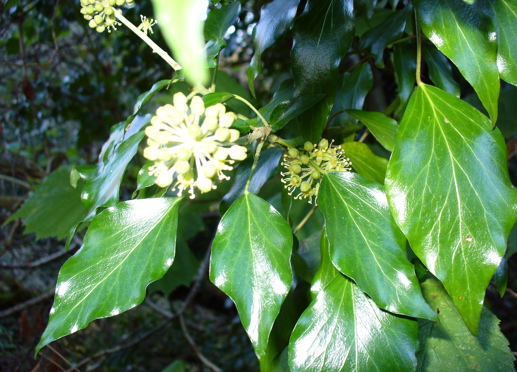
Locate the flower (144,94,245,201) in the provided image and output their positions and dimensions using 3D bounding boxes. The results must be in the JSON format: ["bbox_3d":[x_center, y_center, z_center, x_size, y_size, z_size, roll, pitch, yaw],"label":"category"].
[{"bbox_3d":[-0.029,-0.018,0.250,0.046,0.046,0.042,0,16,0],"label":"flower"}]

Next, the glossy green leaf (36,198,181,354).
[{"bbox_3d":[-0.069,0.042,0.256,0.045,0.096,0.017,40,-9,13],"label":"glossy green leaf"}]

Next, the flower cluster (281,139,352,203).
[{"bbox_3d":[0.032,-0.008,0.300,0.038,0.036,0.036,-2,16,-6],"label":"flower cluster"}]

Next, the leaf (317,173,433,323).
[{"bbox_3d":[0.059,0.030,0.277,0.042,0.090,0.016,-35,-11,-13],"label":"leaf"}]

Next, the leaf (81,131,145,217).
[{"bbox_3d":[-0.079,-0.006,0.297,0.012,0.062,0.036,37,-5,-40],"label":"leaf"}]

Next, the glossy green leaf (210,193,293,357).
[{"bbox_3d":[-0.003,0.042,0.262,0.039,0.077,0.015,-6,-10,-1],"label":"glossy green leaf"}]

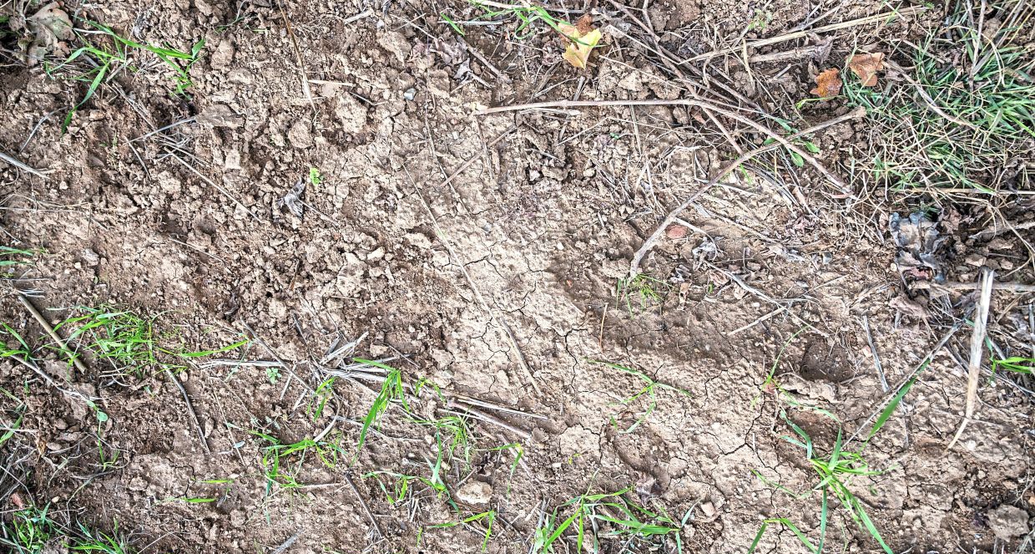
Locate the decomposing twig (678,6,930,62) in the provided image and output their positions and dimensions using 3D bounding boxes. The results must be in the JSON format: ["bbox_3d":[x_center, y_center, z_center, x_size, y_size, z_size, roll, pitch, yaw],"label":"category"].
[{"bbox_3d":[0.505,-0.425,1.210,0.447,0.016,0.023,-12,80,-2],"label":"decomposing twig"}]

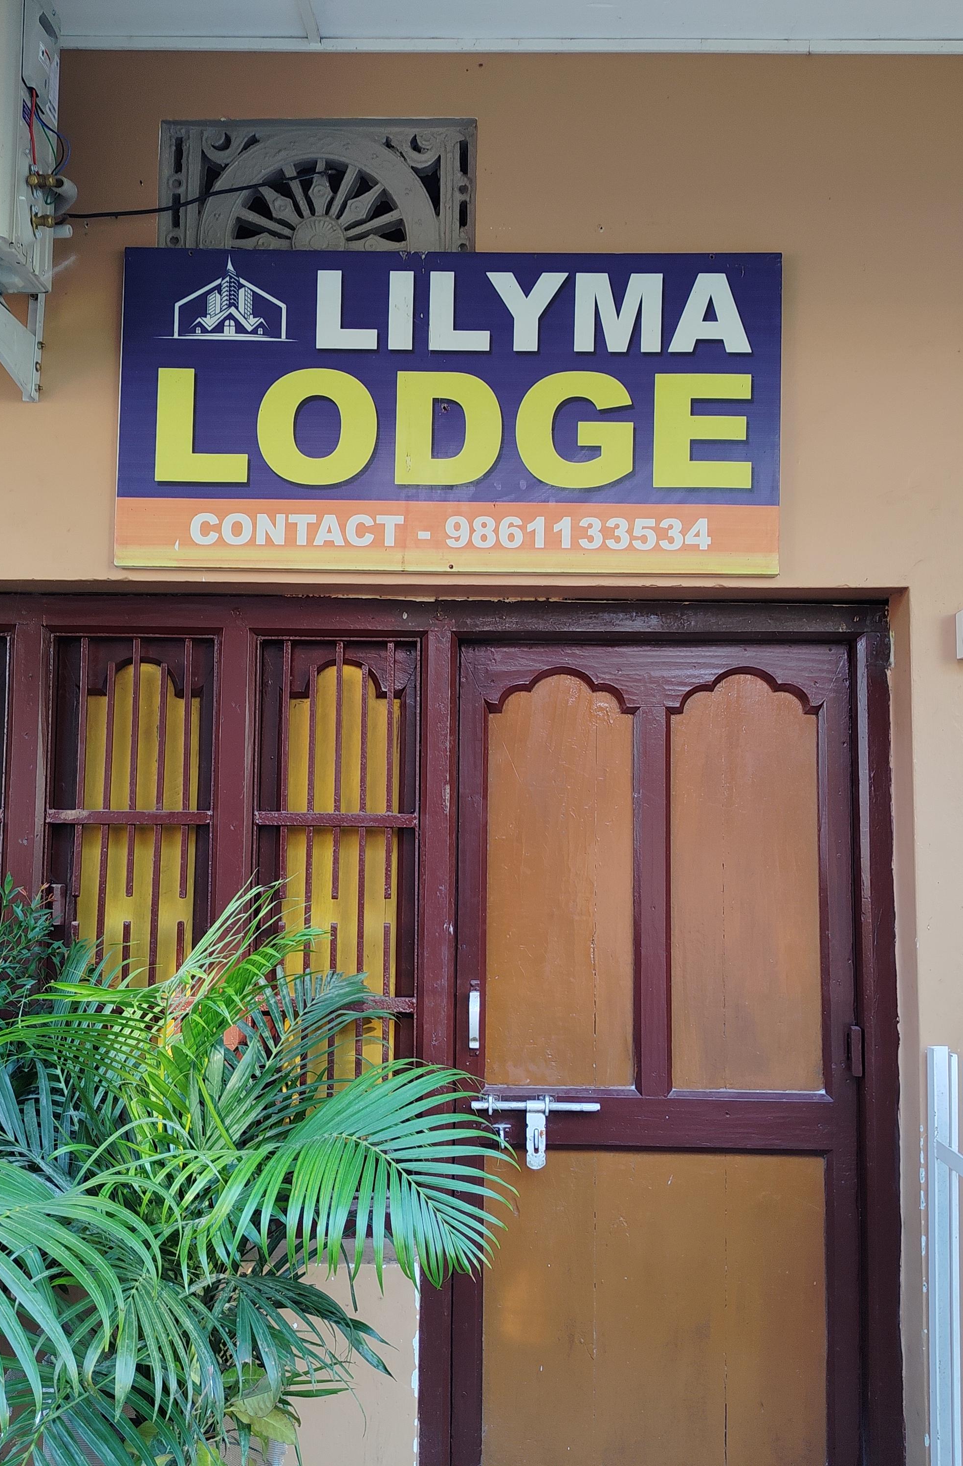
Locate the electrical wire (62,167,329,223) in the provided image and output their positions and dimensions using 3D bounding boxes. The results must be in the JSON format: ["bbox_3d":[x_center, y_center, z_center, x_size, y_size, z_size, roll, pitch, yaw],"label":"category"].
[{"bbox_3d":[-0.532,-1.005,2.530,0.480,0.100,0.100,0,-5,1],"label":"electrical wire"}]

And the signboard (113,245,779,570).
[{"bbox_3d":[-0.059,-0.608,2.549,1.235,0.610,0.030,1,-4,1],"label":"signboard"}]

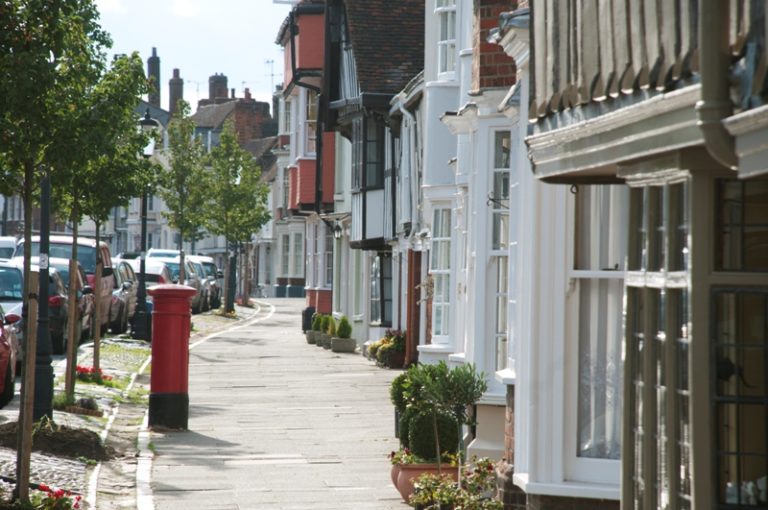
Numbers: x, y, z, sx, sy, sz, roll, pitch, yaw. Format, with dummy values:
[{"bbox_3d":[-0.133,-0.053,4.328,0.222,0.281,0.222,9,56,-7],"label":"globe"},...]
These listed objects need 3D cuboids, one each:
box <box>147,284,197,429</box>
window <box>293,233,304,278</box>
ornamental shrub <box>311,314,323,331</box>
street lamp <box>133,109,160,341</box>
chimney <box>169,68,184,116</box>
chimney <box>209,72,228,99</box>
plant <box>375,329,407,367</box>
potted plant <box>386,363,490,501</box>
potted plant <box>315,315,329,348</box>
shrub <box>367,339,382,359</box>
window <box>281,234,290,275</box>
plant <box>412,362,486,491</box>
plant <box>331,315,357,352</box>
[{"bbox_3d":[-2.248,1.086,42.200,0.530,1.530,0.530,1,0,3],"label":"box"},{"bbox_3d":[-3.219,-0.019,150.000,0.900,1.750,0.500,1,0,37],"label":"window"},{"bbox_3d":[-1.270,1.279,75.500,0.240,0.320,0.240,1,0,0],"label":"ornamental shrub"},{"bbox_3d":[-4.909,-0.628,82.000,0.460,4.800,0.460,1,0,0],"label":"street lamp"},{"bbox_3d":[-9.218,-7.219,177.000,0.660,2.150,0.660,1,0,17],"label":"chimney"},{"bbox_3d":[-7.602,-7.739,183.000,0.880,1.280,0.850,1,0,18],"label":"chimney"},{"bbox_3d":[0.109,1.450,61.800,0.480,0.620,0.480,1,0,0],"label":"plant"},{"bbox_3d":[0.405,1.319,29.600,0.740,1.050,0.680,1,0,0],"label":"potted plant"},{"bbox_3d":[-1.139,1.413,73.800,0.360,0.620,0.360,1,0,0],"label":"potted plant"},{"bbox_3d":[-0.154,1.514,64.500,0.280,0.330,0.280,1,0,17],"label":"shrub"},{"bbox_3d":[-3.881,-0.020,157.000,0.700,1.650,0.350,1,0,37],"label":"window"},{"bbox_3d":[0.456,1.251,27.300,0.530,1.040,0.530,1,0,0],"label":"plant"},{"bbox_3d":[-0.683,1.324,67.200,0.420,0.640,0.400,1,0,17],"label":"plant"}]

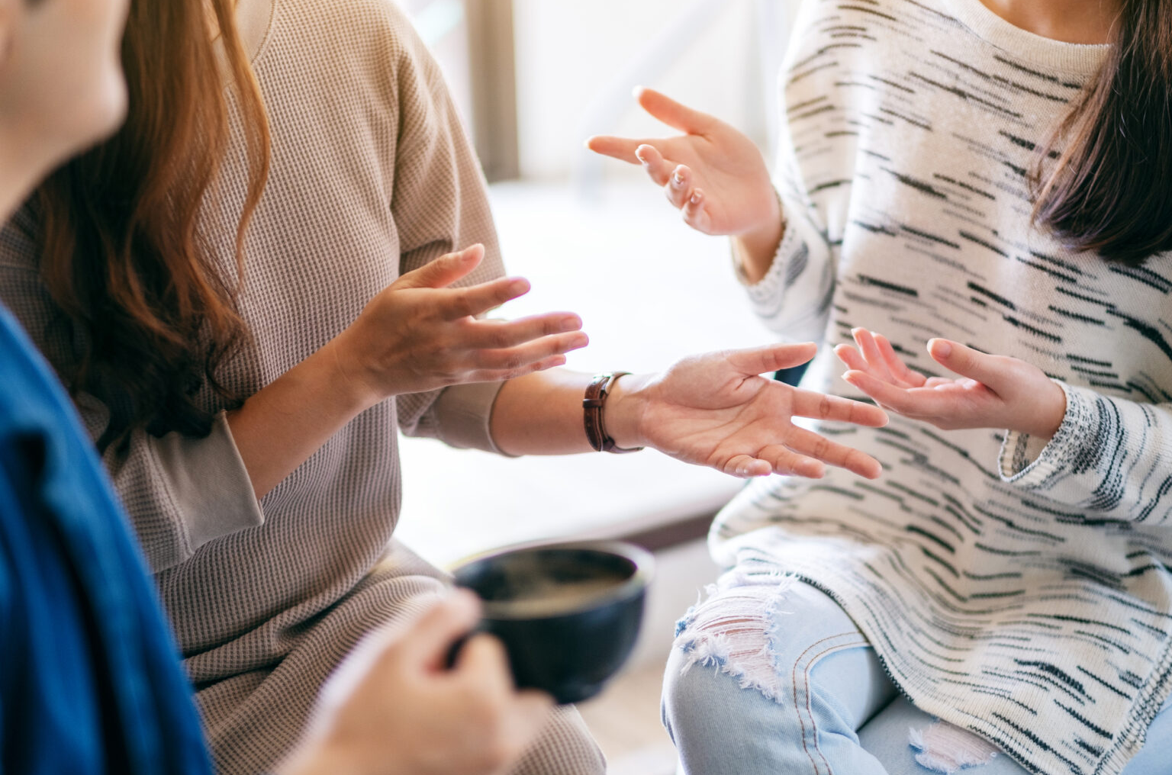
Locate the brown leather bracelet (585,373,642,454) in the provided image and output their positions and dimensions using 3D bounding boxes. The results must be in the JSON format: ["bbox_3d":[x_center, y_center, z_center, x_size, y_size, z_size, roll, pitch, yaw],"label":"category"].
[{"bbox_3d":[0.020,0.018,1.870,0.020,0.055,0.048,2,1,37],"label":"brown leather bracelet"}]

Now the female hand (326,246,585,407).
[{"bbox_3d":[-0.084,-0.044,1.830,0.173,0.090,0.070,-9,22,-19],"label":"female hand"}]

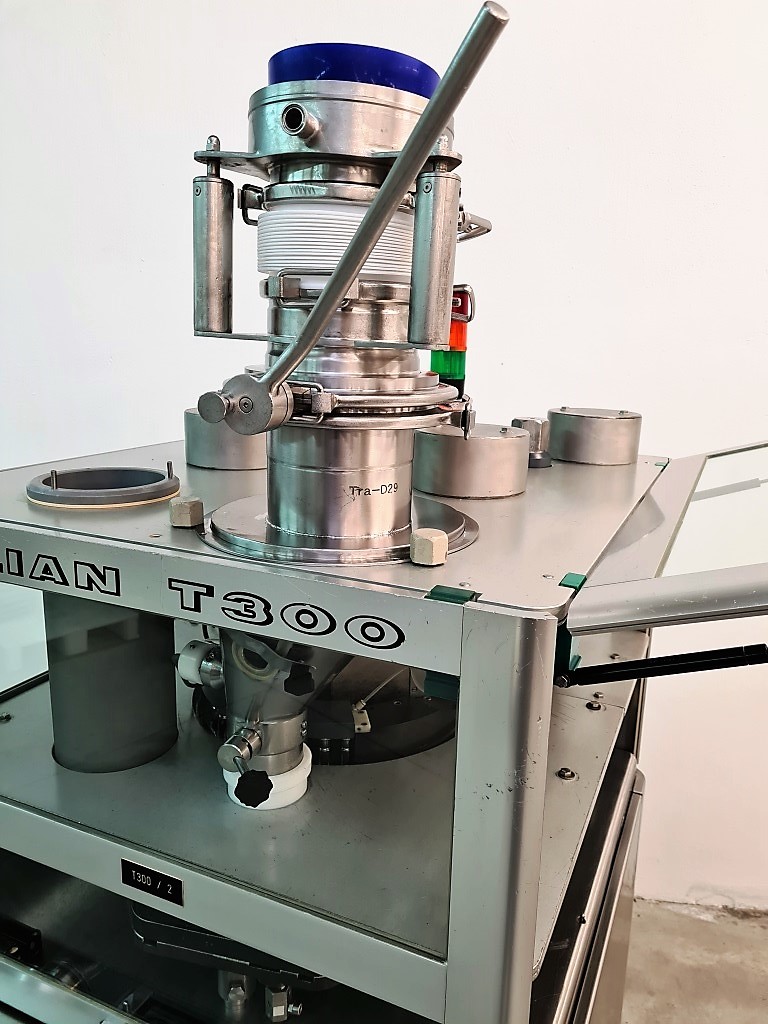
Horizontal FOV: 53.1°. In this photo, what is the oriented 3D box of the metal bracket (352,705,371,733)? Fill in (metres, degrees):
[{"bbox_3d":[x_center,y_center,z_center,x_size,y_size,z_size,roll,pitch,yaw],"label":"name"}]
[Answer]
[{"bbox_3d":[-0.030,0.277,1.019,0.020,0.011,0.040,0,13,-7],"label":"metal bracket"}]

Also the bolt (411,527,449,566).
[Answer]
[{"bbox_3d":[0.043,0.033,0.729,0.038,0.027,0.033,6,13,19],"label":"bolt"}]

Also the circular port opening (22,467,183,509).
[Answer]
[{"bbox_3d":[-0.366,-0.033,1.010,0.190,0.019,0.190,1,12,0],"label":"circular port opening"}]

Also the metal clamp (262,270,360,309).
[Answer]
[{"bbox_3d":[-0.069,-0.210,0.725,0.092,0.035,0.030,7,13,18],"label":"metal clamp"}]

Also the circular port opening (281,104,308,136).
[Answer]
[{"bbox_3d":[-0.076,-0.340,0.670,0.025,0.025,0.010,8,13,22],"label":"circular port opening"}]

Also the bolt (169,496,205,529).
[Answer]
[{"bbox_3d":[-0.219,0.000,0.854,0.039,0.027,0.033,2,13,4],"label":"bolt"}]

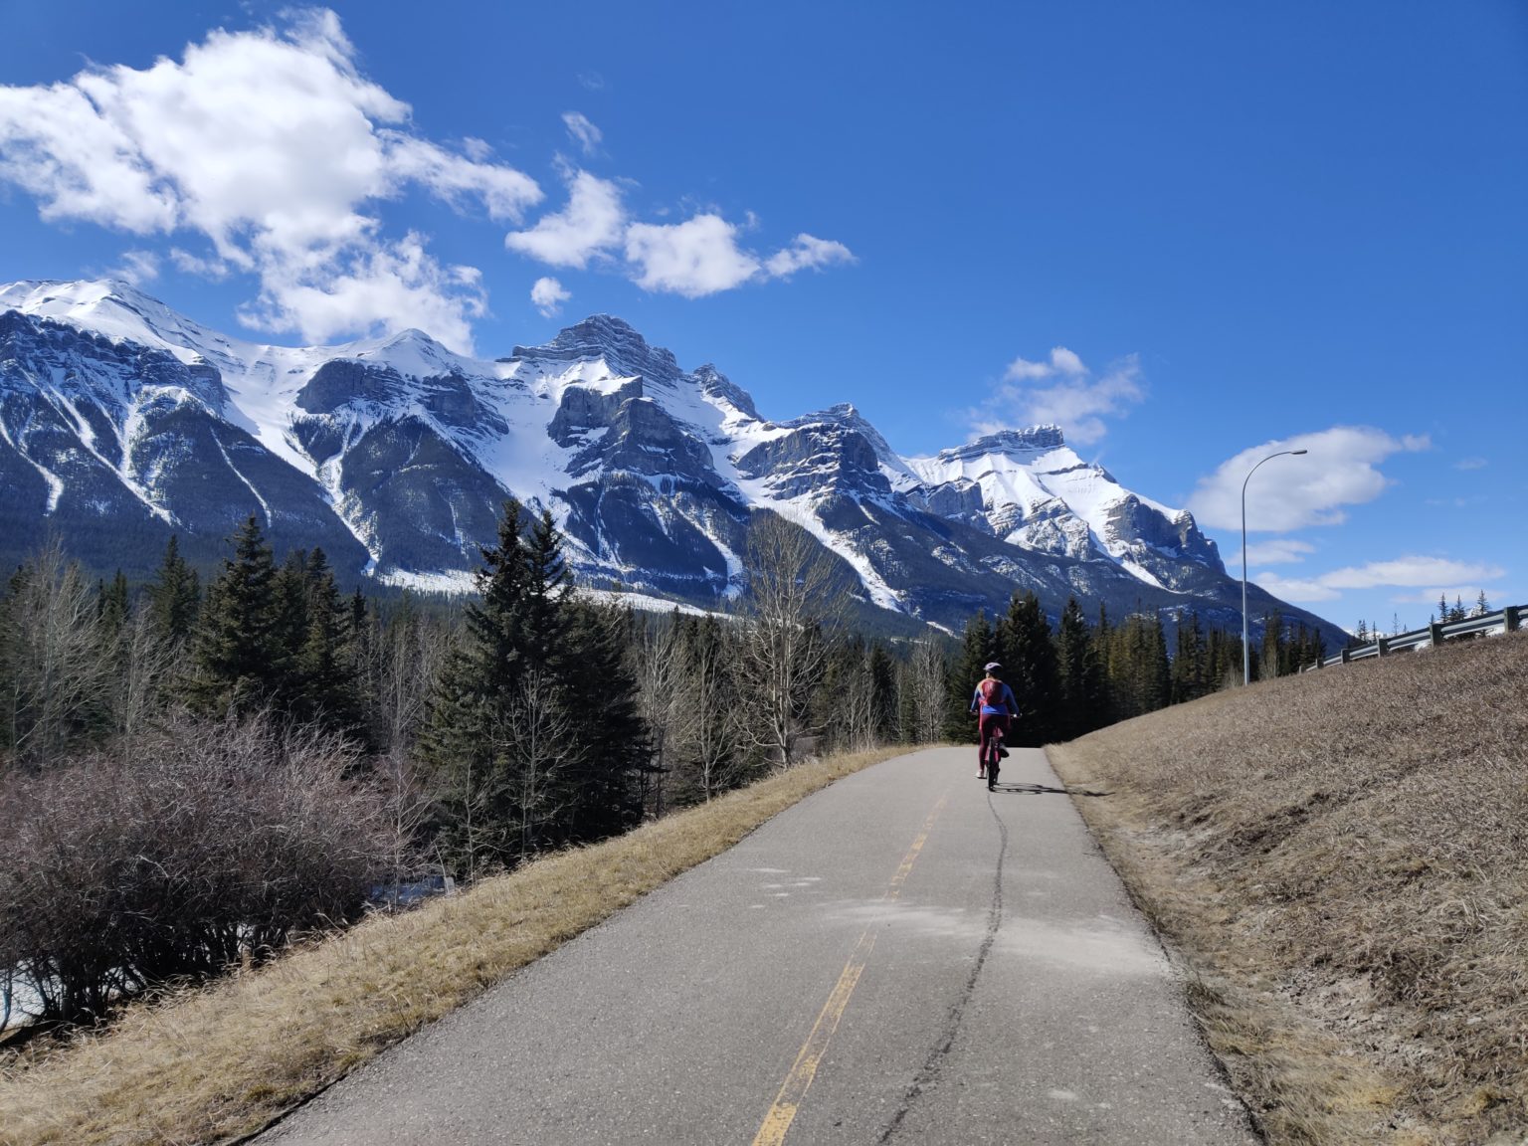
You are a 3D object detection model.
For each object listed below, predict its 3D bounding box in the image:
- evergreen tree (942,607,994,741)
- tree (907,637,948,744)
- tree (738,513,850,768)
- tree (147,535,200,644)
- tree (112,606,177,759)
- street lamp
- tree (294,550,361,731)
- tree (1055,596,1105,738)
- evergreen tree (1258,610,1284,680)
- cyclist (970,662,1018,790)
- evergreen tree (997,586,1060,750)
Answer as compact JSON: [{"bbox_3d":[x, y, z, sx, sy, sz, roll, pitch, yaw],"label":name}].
[{"bbox_3d":[10.337,5.258,60.000,2.704,6.851,2.704,-1,-3,10],"label":"evergreen tree"},{"bbox_3d":[6.886,4.933,50.000,1.703,4.507,1.703,0,-3,8],"label":"tree"},{"bbox_3d":[0.776,1.770,31.000,2.888,6.614,2.888,0,-3,1],"label":"tree"},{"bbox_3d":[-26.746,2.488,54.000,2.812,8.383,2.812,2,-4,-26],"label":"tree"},{"bbox_3d":[-19.215,3.391,37.000,2.001,4.744,2.001,2,-4,-27],"label":"tree"},{"bbox_3d":[23.978,-0.308,56.000,3.000,11.218,0.300,-1,-3,16],"label":"street lamp"},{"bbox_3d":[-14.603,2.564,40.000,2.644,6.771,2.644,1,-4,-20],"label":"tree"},{"bbox_3d":[17.518,5.355,66.000,2.710,8.131,2.710,-1,-3,15],"label":"tree"},{"bbox_3d":[44.697,6.994,105.000,2.629,7.572,2.629,-1,-4,23],"label":"evergreen tree"},{"bbox_3d":[3.066,1.998,15.900,0.660,1.660,1.720,-1,-3,12],"label":"cyclist"},{"bbox_3d":[13.755,4.999,62.000,3.353,8.197,3.353,-1,-3,12],"label":"evergreen tree"}]

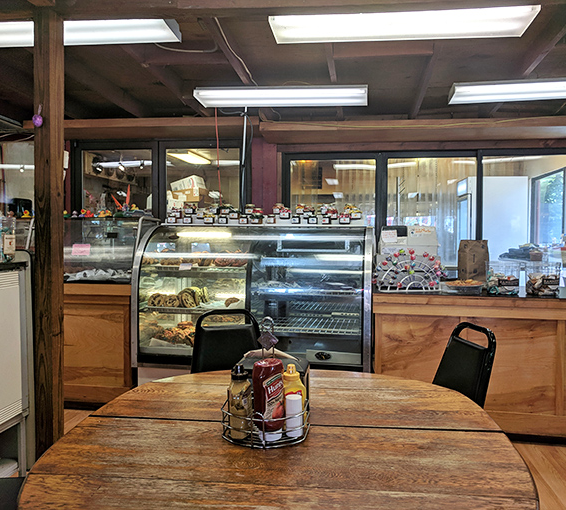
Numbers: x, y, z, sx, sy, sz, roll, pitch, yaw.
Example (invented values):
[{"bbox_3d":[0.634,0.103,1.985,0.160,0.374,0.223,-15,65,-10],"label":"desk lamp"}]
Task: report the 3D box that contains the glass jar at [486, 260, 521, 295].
[{"bbox_3d":[1.441,0.154,3.337,0.168,0.205,0.165,1,2,9],"label":"glass jar"}]

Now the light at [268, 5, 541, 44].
[{"bbox_3d":[0.563,-1.130,2.492,1.230,0.075,0.270,1,3,9],"label":"light"}]

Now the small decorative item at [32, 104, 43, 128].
[{"bbox_3d":[-1.252,-0.706,2.604,0.058,0.120,0.050,1,3,9],"label":"small decorative item"}]

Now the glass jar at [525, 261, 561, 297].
[{"bbox_3d":[1.675,0.159,3.294,0.168,0.205,0.165,1,2,9],"label":"glass jar"}]

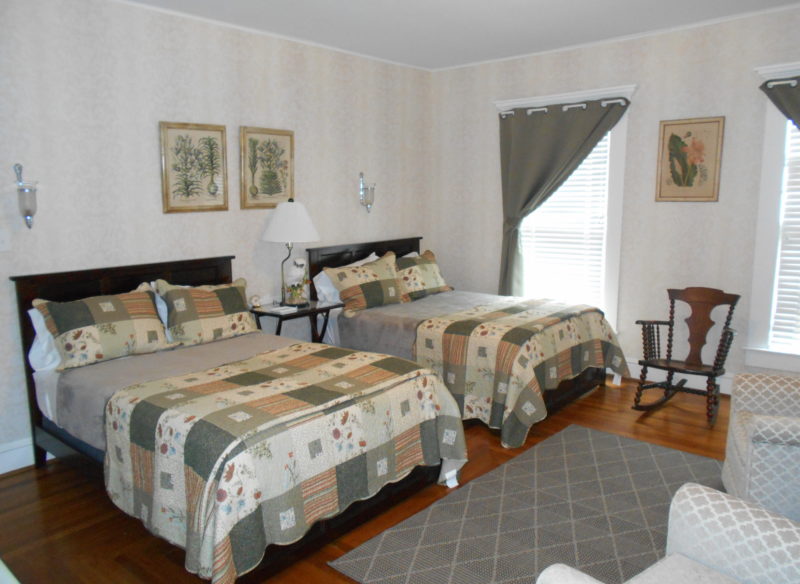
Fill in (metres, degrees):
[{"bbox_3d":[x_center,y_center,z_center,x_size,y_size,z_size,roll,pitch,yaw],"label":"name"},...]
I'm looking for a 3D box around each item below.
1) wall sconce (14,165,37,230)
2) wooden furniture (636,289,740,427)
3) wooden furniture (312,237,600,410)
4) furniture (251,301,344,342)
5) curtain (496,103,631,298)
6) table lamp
[{"bbox_3d":[-2.127,-0.542,3.411,0.136,0.367,0.096,8,12,41],"label":"wall sconce"},{"bbox_3d":[2.130,0.425,4.446,0.584,0.872,0.688,8,12,41],"label":"wooden furniture"},{"bbox_3d":[0.463,0.211,5.021,1.984,1.146,1.515,8,12,41],"label":"wooden furniture"},{"bbox_3d":[-0.773,0.491,4.633,0.407,0.747,0.588,8,12,41],"label":"furniture"},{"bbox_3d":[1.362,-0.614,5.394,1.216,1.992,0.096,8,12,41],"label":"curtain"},{"bbox_3d":[-0.842,-0.308,4.656,0.464,0.823,0.464,-1,9,0],"label":"table lamp"}]

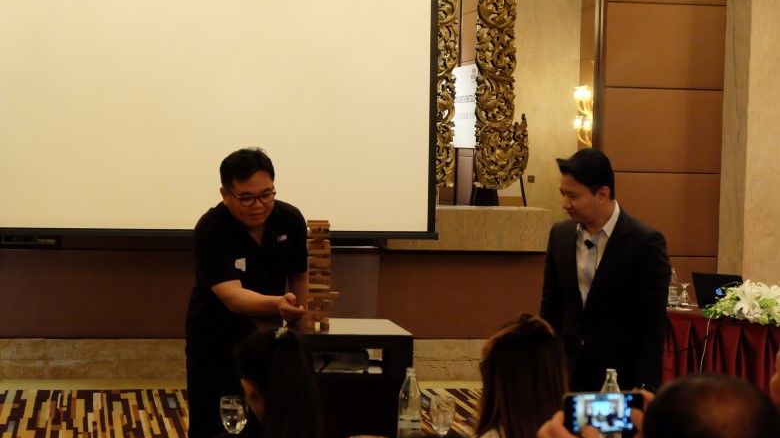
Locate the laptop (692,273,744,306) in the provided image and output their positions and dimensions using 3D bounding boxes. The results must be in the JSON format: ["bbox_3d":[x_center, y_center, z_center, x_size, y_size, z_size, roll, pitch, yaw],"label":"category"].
[{"bbox_3d":[2.076,0.439,9.986,0.325,0.220,0.290,3,3,31],"label":"laptop"}]

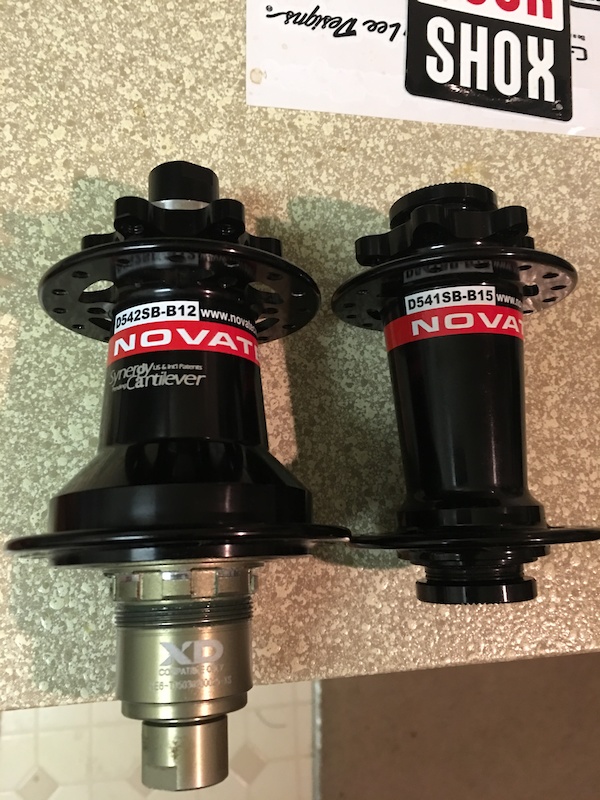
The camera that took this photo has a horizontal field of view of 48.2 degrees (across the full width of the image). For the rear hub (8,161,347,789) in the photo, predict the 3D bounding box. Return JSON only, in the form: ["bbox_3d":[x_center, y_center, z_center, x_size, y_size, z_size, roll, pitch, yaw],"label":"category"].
[{"bbox_3d":[-0.028,0.012,0.166,0.079,0.079,0.147,0,76,-9],"label":"rear hub"}]

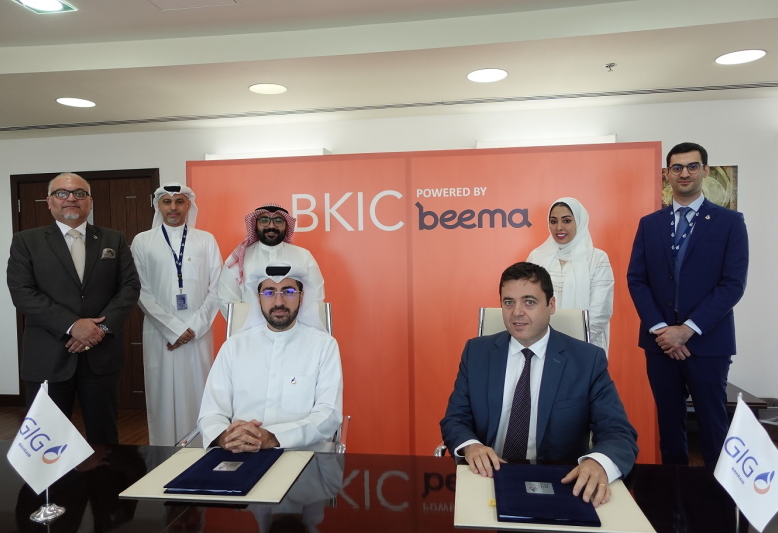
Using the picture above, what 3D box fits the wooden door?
[{"bbox_3d":[-2.747,0.209,4.837,1.400,2.140,0.090,-1,2,8],"label":"wooden door"}]

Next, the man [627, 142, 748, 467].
[{"bbox_3d":[1.376,0.357,2.432,0.510,1.840,0.340,0,2,36],"label":"man"}]

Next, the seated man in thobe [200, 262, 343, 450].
[{"bbox_3d":[-0.384,0.660,1.819,0.530,1.330,0.680,-1,2,0],"label":"seated man in thobe"}]

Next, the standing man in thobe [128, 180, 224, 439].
[{"bbox_3d":[-1.183,0.418,2.983,0.480,1.775,0.340,-2,2,-20],"label":"standing man in thobe"}]

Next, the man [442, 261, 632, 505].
[{"bbox_3d":[0.431,0.658,1.590,0.570,1.320,0.680,-1,2,14],"label":"man"}]

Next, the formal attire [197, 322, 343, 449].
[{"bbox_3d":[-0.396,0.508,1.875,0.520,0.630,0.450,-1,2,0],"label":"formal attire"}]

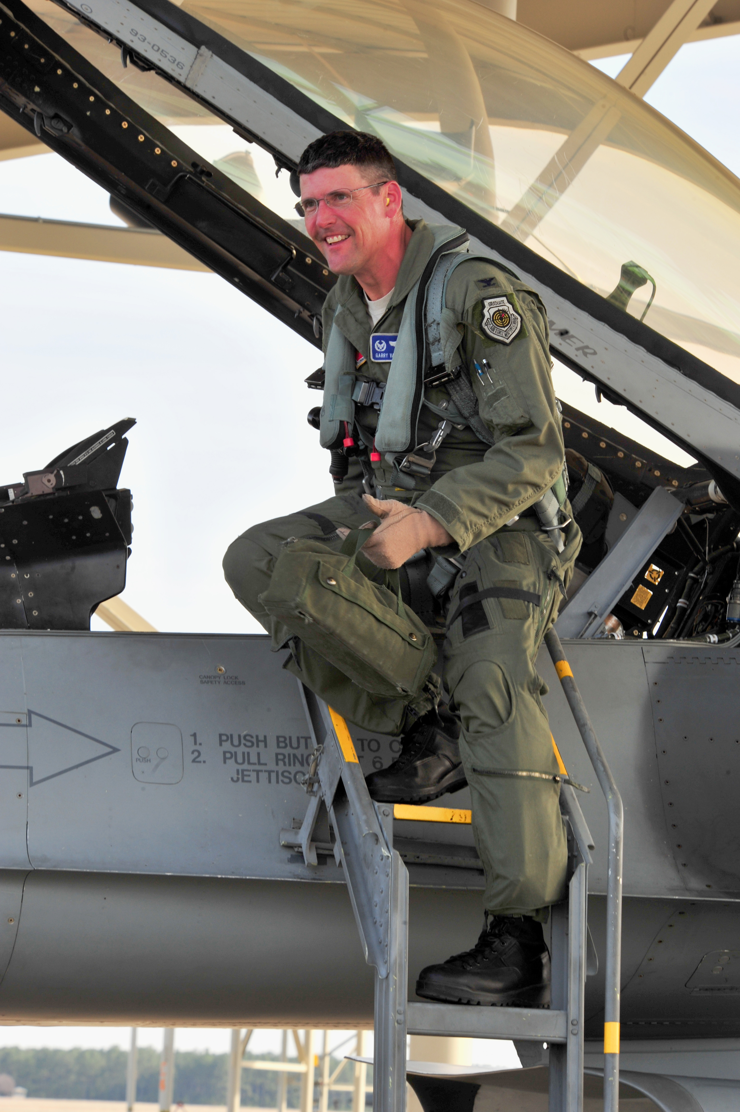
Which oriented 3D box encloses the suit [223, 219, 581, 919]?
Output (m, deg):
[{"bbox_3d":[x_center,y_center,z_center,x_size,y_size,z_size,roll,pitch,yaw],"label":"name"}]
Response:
[{"bbox_3d":[0.050,0.014,7.100,0.620,1.190,0.650,-6,-10,41],"label":"suit"}]

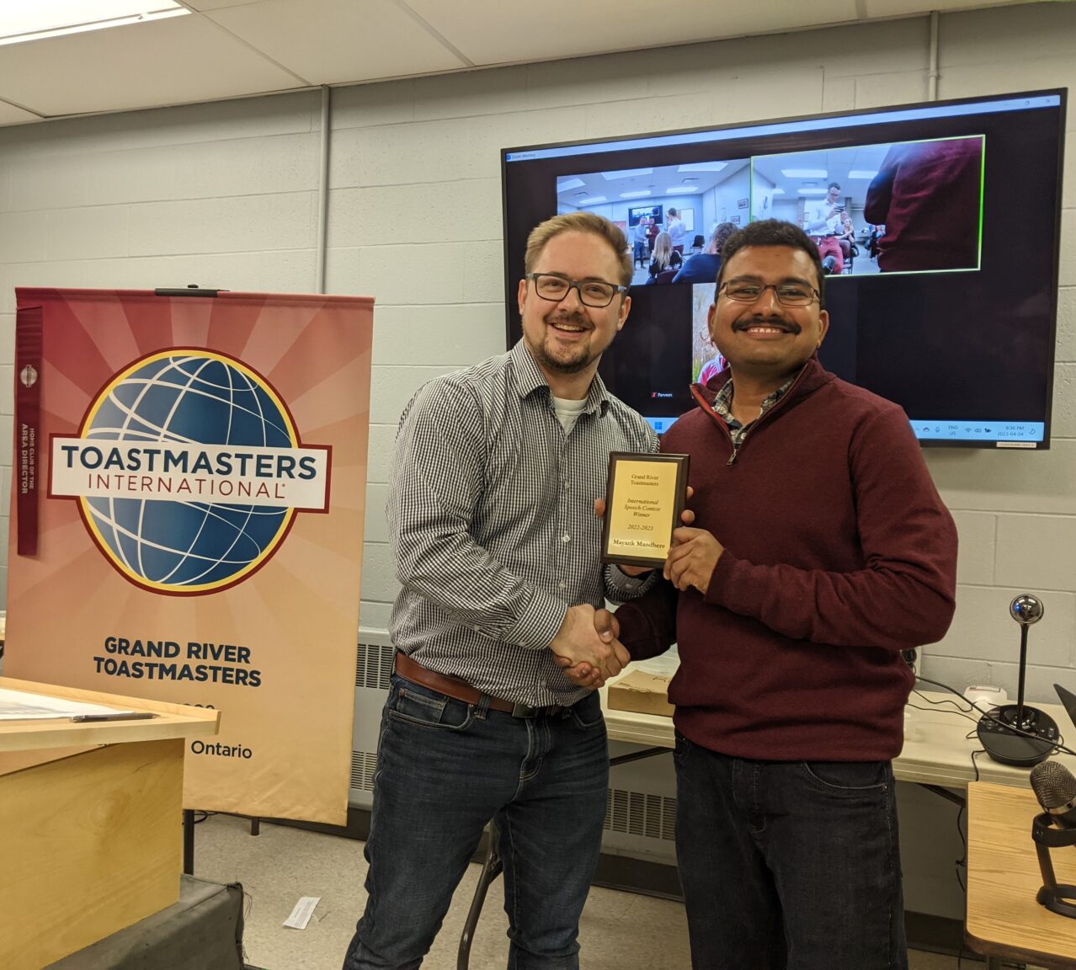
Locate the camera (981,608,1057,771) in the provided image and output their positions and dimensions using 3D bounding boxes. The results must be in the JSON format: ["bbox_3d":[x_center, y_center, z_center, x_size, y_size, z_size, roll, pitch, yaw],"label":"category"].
[{"bbox_3d":[1.003,0.396,2.100,0.154,0.348,0.154,3,1,29],"label":"camera"}]

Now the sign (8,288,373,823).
[{"bbox_3d":[-0.853,0.156,2.397,0.909,1.226,0.030,3,1,9],"label":"sign"}]

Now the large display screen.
[{"bbox_3d":[0.580,-0.533,2.712,1.460,0.843,0.060,2,8,24],"label":"large display screen"}]

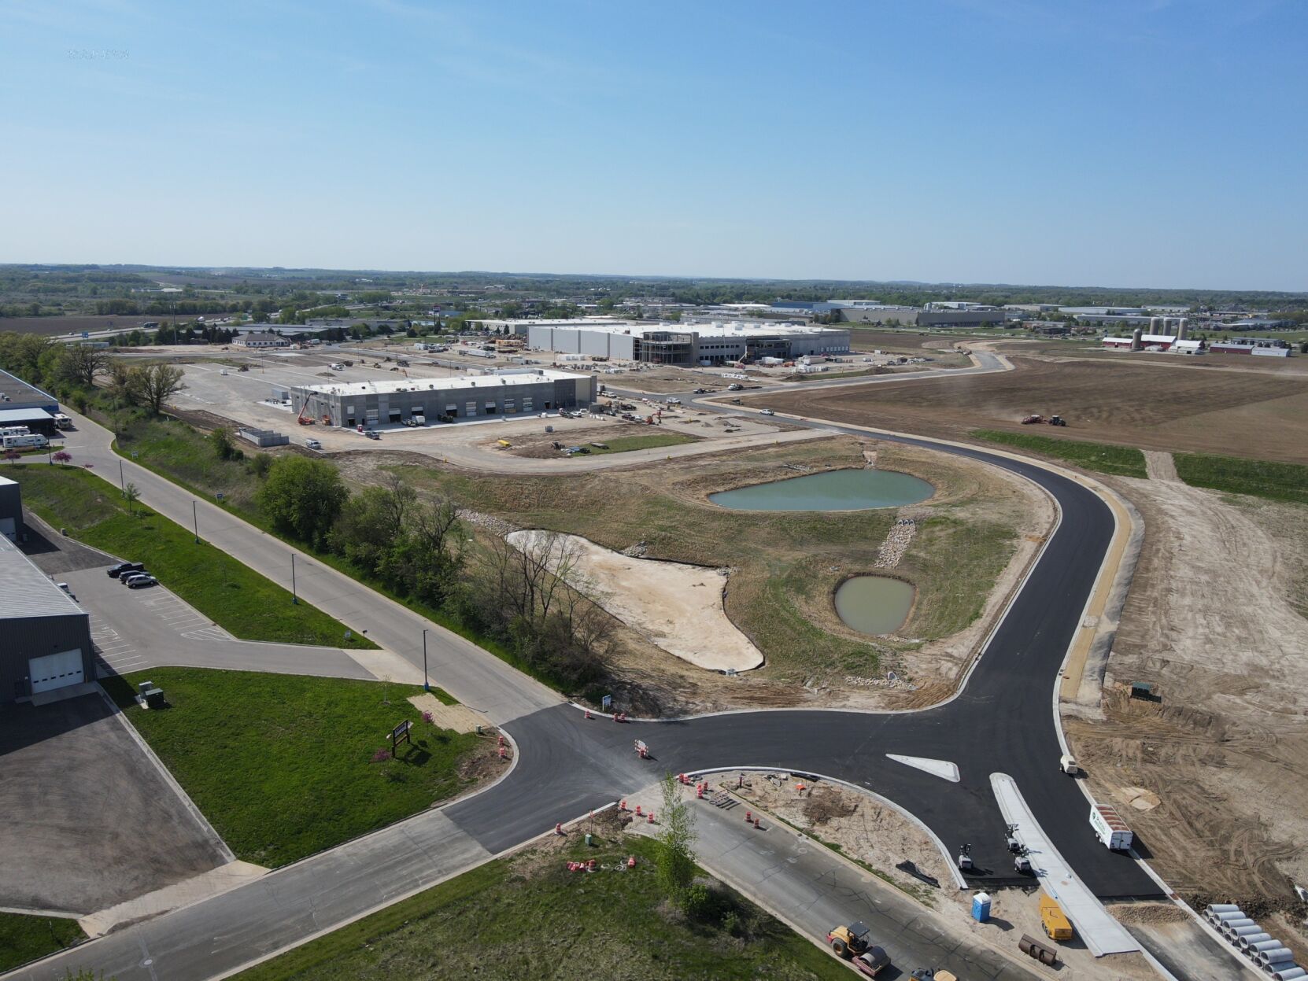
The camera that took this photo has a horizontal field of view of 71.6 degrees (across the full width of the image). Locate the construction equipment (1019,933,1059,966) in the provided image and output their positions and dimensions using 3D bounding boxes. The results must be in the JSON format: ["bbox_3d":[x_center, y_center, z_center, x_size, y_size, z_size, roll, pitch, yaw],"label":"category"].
[{"bbox_3d":[34.095,40.682,80.201,1.300,1.350,2.900,-10,17,-40],"label":"construction equipment"}]

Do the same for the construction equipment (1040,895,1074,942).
[{"bbox_3d":[36.817,39.702,83.758,1.650,1.700,4.500,1,13,1],"label":"construction equipment"}]

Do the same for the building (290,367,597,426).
[{"bbox_3d":[-87.498,-41.045,389.634,117.560,11.460,45.440,-11,18,-41],"label":"building"}]

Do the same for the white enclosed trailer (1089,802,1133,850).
[{"bbox_3d":[49.402,36.610,98.219,2.110,2.560,5.160,2,13,1],"label":"white enclosed trailer"}]

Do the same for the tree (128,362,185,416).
[{"bbox_3d":[-195.270,-39.515,353.662,21.000,19.000,20.000,1,13,0],"label":"tree"}]

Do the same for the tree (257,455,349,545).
[{"bbox_3d":[-76.643,2.062,197.699,18.000,16.800,17.500,1,13,0],"label":"tree"}]

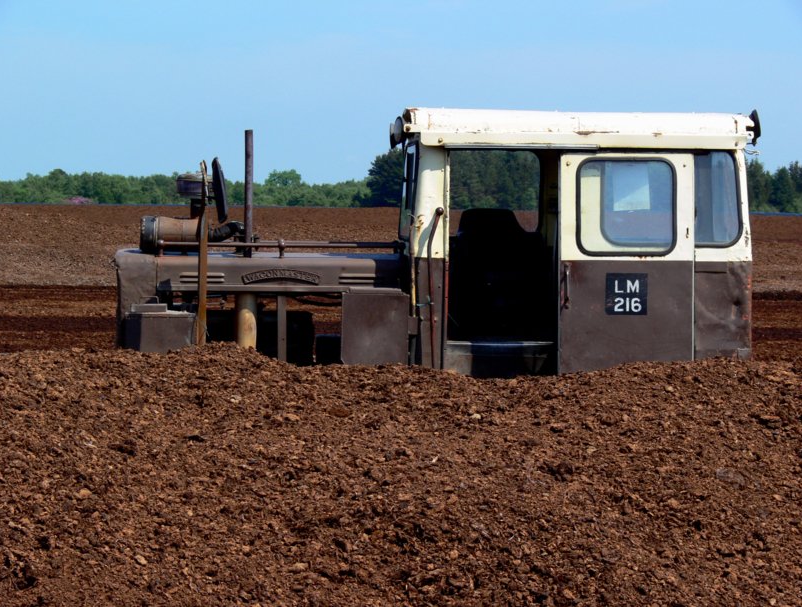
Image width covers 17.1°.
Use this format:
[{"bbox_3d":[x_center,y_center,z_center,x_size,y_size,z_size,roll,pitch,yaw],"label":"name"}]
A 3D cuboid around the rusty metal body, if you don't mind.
[{"bbox_3d":[0.193,-0.302,20.200,4.692,2.250,1.750,0,2,-7],"label":"rusty metal body"}]

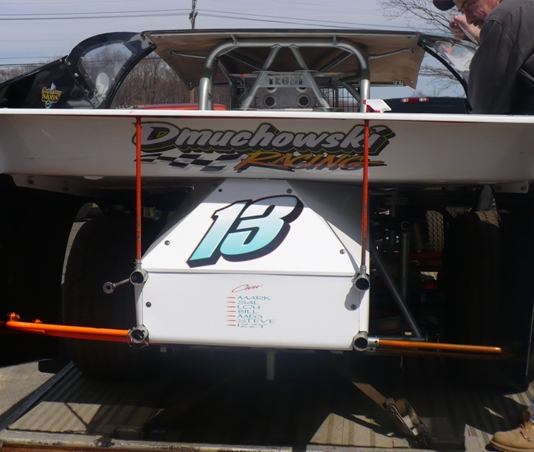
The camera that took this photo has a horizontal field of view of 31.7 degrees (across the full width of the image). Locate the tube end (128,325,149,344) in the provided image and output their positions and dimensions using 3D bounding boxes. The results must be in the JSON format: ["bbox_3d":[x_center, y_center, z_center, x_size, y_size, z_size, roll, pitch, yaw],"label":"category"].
[{"bbox_3d":[-0.414,0.351,3.075,0.057,0.057,0.060,1,7,5],"label":"tube end"}]

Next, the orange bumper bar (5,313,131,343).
[{"bbox_3d":[-0.661,0.344,3.123,0.415,0.080,0.085,1,7,5],"label":"orange bumper bar"}]

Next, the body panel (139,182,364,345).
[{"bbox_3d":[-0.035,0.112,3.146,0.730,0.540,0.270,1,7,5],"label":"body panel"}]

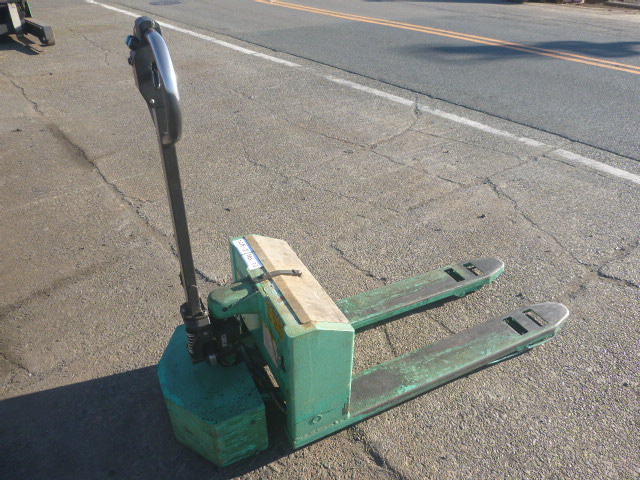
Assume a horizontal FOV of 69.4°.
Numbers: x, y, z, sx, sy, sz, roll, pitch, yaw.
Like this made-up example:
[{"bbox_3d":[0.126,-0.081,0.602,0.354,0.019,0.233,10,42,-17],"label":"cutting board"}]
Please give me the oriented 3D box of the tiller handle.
[{"bbox_3d":[-0.382,-0.044,1.247,0.100,1.020,0.210,-15,37,-23],"label":"tiller handle"}]

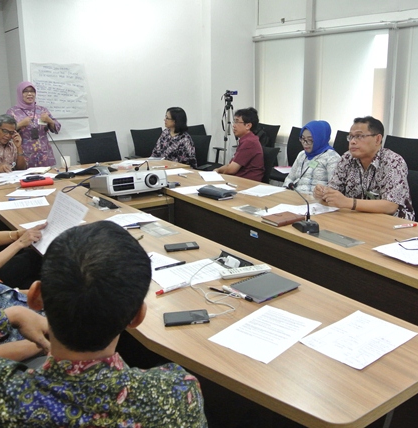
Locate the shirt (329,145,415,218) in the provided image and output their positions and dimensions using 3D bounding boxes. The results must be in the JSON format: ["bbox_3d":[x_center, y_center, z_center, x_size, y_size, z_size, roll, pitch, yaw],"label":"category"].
[{"bbox_3d":[1.038,-0.124,3.133,0.370,0.620,0.520,-14,20,-42],"label":"shirt"}]

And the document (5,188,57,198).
[{"bbox_3d":[-1.278,-0.152,3.477,0.297,0.004,0.210,-1,15,0],"label":"document"}]

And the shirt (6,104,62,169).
[{"bbox_3d":[-1.782,-0.762,5.012,0.560,0.730,0.320,-3,15,-7],"label":"shirt"}]

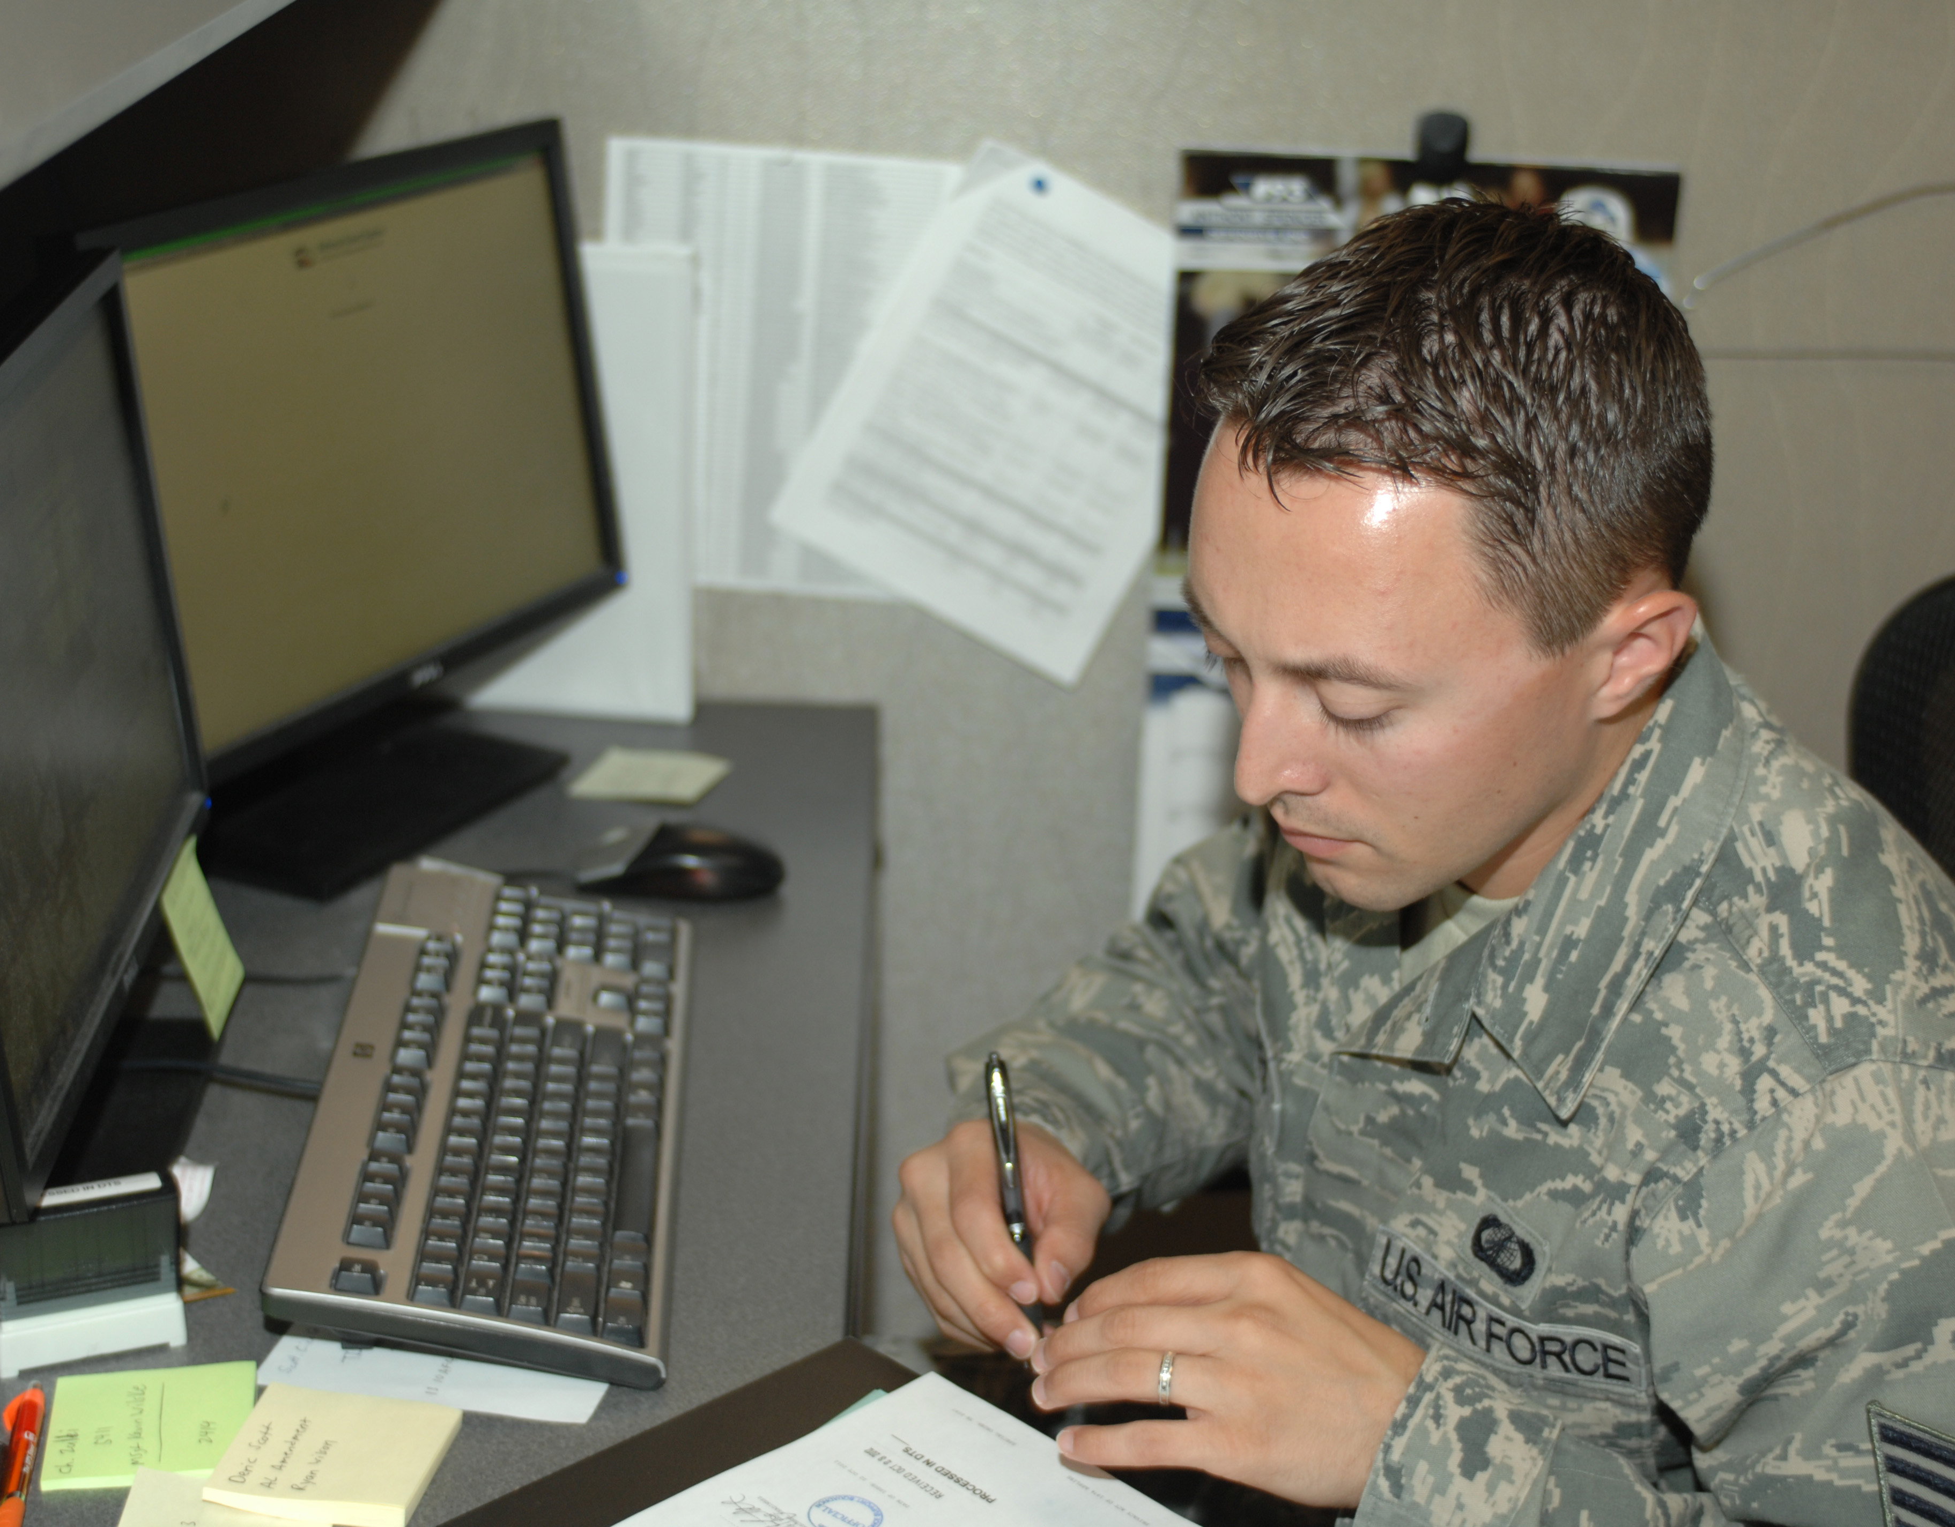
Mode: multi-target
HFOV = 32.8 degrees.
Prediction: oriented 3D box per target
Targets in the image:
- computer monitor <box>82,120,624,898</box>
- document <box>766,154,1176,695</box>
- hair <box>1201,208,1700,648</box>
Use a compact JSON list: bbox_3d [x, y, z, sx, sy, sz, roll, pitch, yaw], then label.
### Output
[{"bbox_3d":[-0.362,-0.153,1.877,0.170,0.375,0.444,11,21,22],"label":"computer monitor"},{"bbox_3d":[0.034,-0.215,2.069,0.216,0.279,0.008,28,17,-10],"label":"document"},{"bbox_3d":[0.173,-0.119,1.180,0.195,0.167,0.160,-28,30,-18],"label":"hair"}]

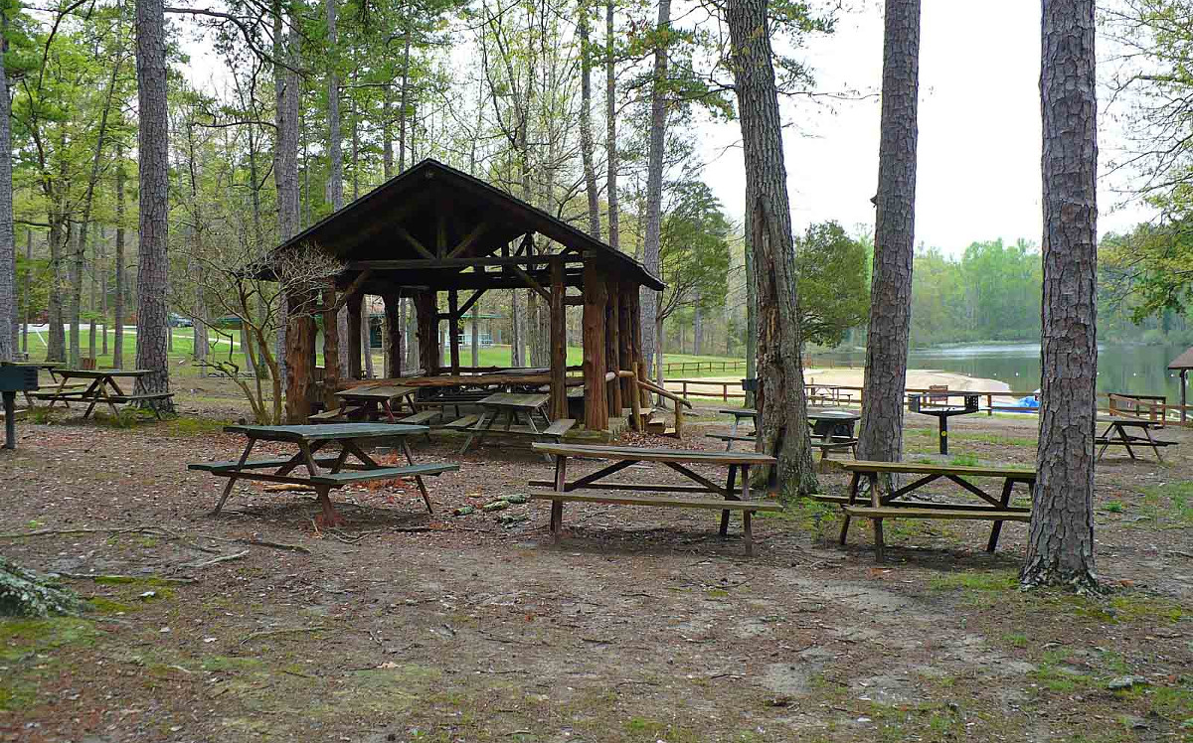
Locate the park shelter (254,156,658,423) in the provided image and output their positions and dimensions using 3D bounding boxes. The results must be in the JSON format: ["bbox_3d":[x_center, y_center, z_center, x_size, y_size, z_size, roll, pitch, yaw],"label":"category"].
[{"bbox_3d":[-1.695,-0.997,21.428,5.450,3.925,8.600,0,2,6],"label":"park shelter"}]

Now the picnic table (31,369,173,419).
[{"bbox_3d":[-7.346,0.369,19.085,1.439,0.734,1.846,3,1,1],"label":"picnic table"}]

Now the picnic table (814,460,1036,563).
[{"bbox_3d":[2.931,1.196,10.923,1.846,0.743,1.478,3,-1,-2],"label":"picnic table"}]

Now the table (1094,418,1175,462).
[{"bbox_3d":[9.827,1.289,24.010,1.439,0.734,1.856,2,1,3],"label":"table"}]

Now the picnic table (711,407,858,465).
[{"bbox_3d":[2.778,0.985,18.319,1.896,0.734,1.439,3,3,38],"label":"picnic table"}]

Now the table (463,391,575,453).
[{"bbox_3d":[-1.093,0.734,16.875,1.478,0.743,1.903,4,3,3],"label":"table"}]

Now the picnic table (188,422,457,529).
[{"bbox_3d":[-2.303,0.861,11.045,1.478,0.743,1.912,3,1,24],"label":"picnic table"}]

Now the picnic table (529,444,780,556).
[{"bbox_3d":[0.418,1.008,10.257,1.888,0.734,1.439,3,-1,-4],"label":"picnic table"}]

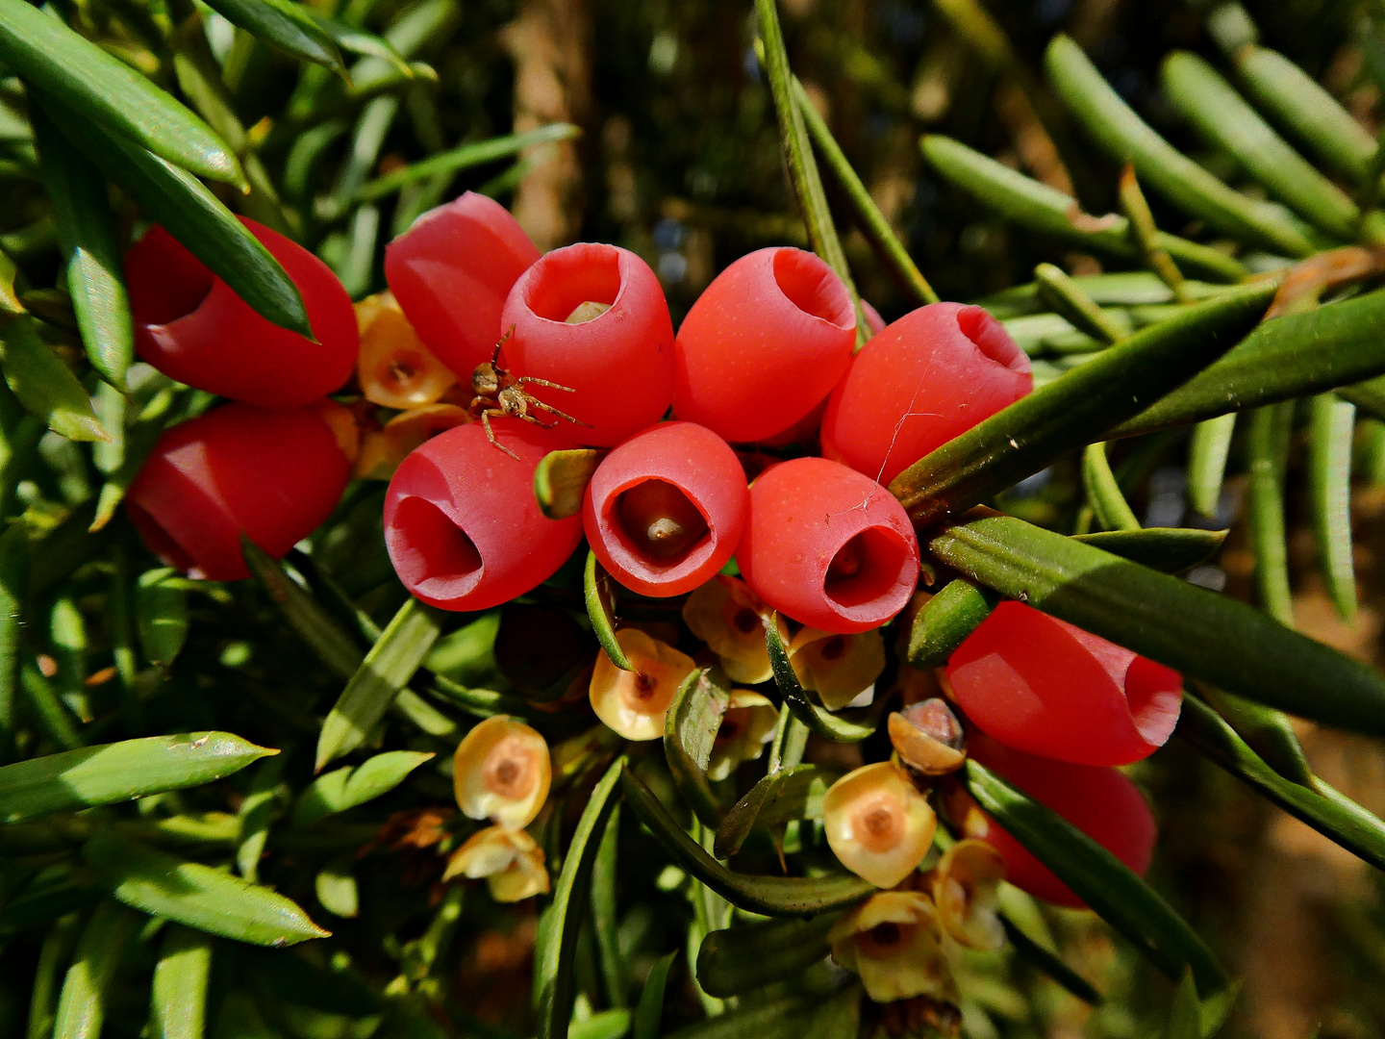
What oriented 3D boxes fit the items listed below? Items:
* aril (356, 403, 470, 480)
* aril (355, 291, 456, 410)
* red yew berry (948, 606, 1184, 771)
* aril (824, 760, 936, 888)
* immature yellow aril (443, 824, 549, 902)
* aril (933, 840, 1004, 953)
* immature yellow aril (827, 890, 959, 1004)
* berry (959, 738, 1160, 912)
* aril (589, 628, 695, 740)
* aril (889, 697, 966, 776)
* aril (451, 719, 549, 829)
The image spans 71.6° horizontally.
[{"bbox_3d":[-0.019,-0.006,0.067,0.007,0.007,0.004,0,27,0],"label":"aril"},{"bbox_3d":[-0.020,-0.011,0.066,0.007,0.008,0.004,-1,-8,-12],"label":"aril"},{"bbox_3d":[0.024,0.010,0.061,0.013,0.010,0.010,15,11,21],"label":"red yew berry"},{"bbox_3d":[0.013,0.020,0.065,0.007,0.008,0.005,1,-17,12],"label":"aril"},{"bbox_3d":[-0.014,0.024,0.067,0.007,0.006,0.004,-1,37,-7],"label":"immature yellow aril"},{"bbox_3d":[0.019,0.026,0.067,0.006,0.007,0.004,-3,-16,-27],"label":"aril"},{"bbox_3d":[0.014,0.030,0.068,0.009,0.008,0.005,1,3,12],"label":"immature yellow aril"},{"bbox_3d":[0.025,0.020,0.066,0.012,0.011,0.011,19,-1,-18],"label":"berry"},{"bbox_3d":[-0.003,0.011,0.064,0.007,0.007,0.005,0,-10,-3],"label":"aril"},{"bbox_3d":[0.015,0.014,0.063,0.005,0.005,0.005,-5,47,-40],"label":"aril"},{"bbox_3d":[-0.013,0.017,0.066,0.007,0.007,0.004,-1,-11,-7],"label":"aril"}]

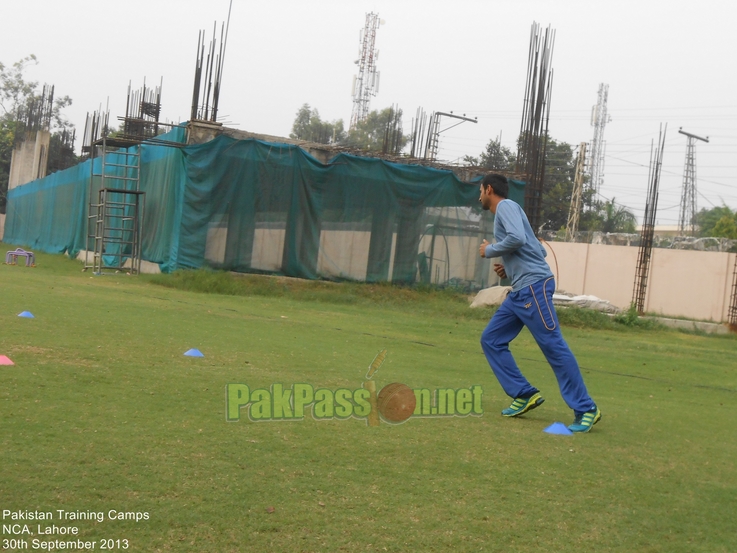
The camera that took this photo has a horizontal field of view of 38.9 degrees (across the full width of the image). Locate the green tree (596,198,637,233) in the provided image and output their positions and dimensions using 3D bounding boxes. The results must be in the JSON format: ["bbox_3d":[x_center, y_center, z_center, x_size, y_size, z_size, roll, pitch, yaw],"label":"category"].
[{"bbox_3d":[13.624,-1.796,58.069,2.700,4.990,2.700,5,2,11],"label":"green tree"}]

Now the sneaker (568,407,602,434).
[{"bbox_3d":[1.428,0.940,6.880,0.275,0.130,0.105,-25,-11,23],"label":"sneaker"}]

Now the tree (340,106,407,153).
[{"bbox_3d":[0.096,-7.048,80.164,5.200,11.870,5.200,5,2,0],"label":"tree"}]

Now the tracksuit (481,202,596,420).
[{"bbox_3d":[1.171,0.197,6.980,0.770,1.370,0.520,5,2,10],"label":"tracksuit"}]

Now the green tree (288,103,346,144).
[{"bbox_3d":[-4.417,-7.321,80.161,4.600,11.630,4.600,5,2,0],"label":"green tree"}]

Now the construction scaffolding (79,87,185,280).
[{"bbox_3d":[-5.747,-2.352,25.300,2.000,4.400,1.500,4,2,-21],"label":"construction scaffolding"}]

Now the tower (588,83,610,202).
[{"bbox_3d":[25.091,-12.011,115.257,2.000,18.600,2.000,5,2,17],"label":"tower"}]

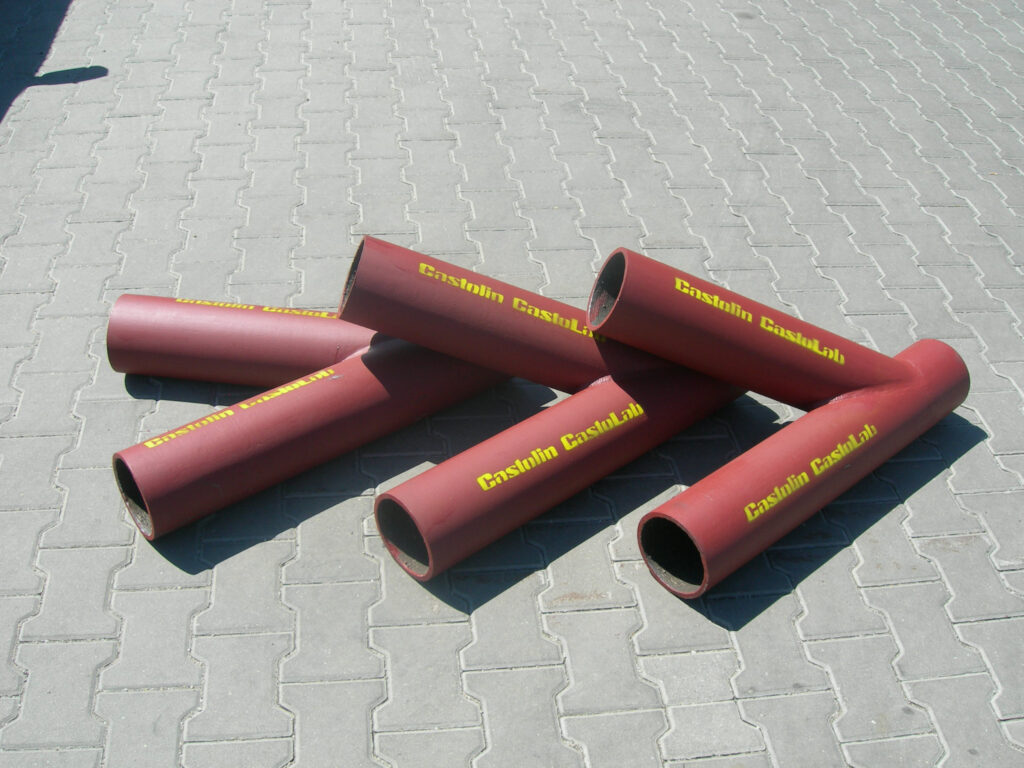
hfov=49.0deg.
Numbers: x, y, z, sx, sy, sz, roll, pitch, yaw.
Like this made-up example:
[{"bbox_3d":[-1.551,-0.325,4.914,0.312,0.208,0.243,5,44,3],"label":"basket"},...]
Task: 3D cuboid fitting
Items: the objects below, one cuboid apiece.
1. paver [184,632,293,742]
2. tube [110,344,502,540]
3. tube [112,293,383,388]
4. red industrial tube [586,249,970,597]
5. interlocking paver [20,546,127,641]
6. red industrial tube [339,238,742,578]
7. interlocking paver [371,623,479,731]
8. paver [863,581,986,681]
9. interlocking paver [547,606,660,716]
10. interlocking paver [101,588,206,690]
[{"bbox_3d":[-0.409,0.479,1.712,0.163,0.070,0.198,-2,39,-8],"label":"paver"},{"bbox_3d":[-0.330,0.048,2.085,0.806,0.158,0.158,-25,47,-31],"label":"tube"},{"bbox_3d":[-0.467,-0.073,2.228,0.645,0.158,0.158,5,39,2],"label":"tube"},{"bbox_3d":[0.459,-0.051,2.087,0.806,0.158,0.592,-26,82,-32],"label":"red industrial tube"},{"bbox_3d":[-0.700,0.361,1.830,0.163,0.070,0.198,-2,39,-8],"label":"interlocking paver"},{"bbox_3d":[0.012,-0.080,2.096,0.806,0.158,0.592,-27,79,-32],"label":"red industrial tube"},{"bbox_3d":[-0.138,0.474,1.749,0.163,0.070,0.198,-2,39,-8],"label":"interlocking paver"},{"bbox_3d":[0.673,0.428,1.870,0.163,0.070,0.198,-2,39,-8],"label":"paver"},{"bbox_3d":[0.140,0.459,1.793,0.163,0.070,0.198,-2,39,-8],"label":"interlocking paver"},{"bbox_3d":[-0.556,0.420,1.771,0.163,0.070,0.198,-2,39,-8],"label":"interlocking paver"}]

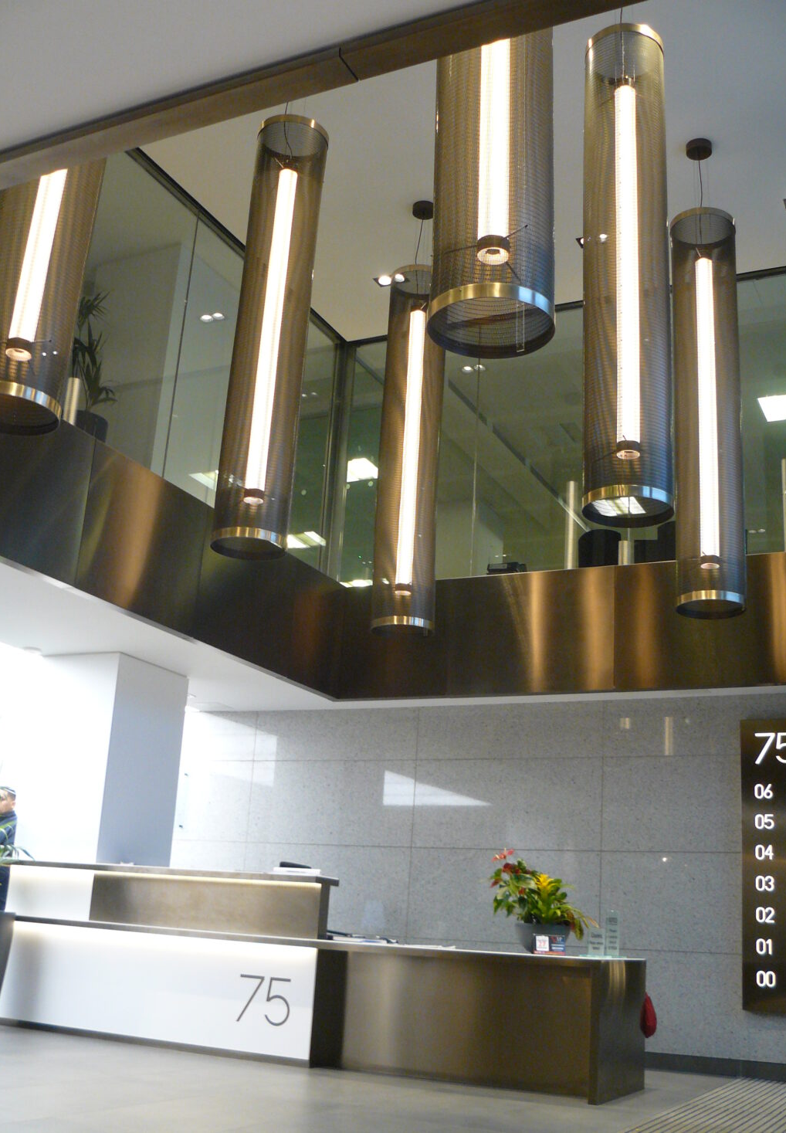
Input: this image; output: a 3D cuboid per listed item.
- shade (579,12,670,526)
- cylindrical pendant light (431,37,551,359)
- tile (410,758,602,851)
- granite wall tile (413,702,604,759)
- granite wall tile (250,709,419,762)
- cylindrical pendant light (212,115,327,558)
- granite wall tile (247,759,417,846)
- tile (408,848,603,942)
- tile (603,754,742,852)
[{"bbox_3d":[1.117,-1.440,5.644,0.406,2.577,0.406,-5,-20,26],"label":"shade"},{"bbox_3d":[0.400,-1.984,4.187,0.406,2.577,0.406,4,-18,1],"label":"cylindrical pendant light"},{"bbox_3d":[0.855,1.801,8.947,1.530,0.691,0.030,-5,-20,26],"label":"tile"},{"bbox_3d":[0.893,1.277,9.117,1.530,0.428,0.030,-5,-20,26],"label":"granite wall tile"},{"bbox_3d":[-0.473,1.401,9.781,1.530,0.428,0.030,-5,-20,26],"label":"granite wall tile"},{"bbox_3d":[-0.660,-1.301,6.473,0.406,2.577,0.406,4,-18,1],"label":"cylindrical pendant light"},{"bbox_3d":[-0.508,1.925,9.610,1.530,0.691,0.030,-5,-20,26],"label":"granite wall tile"},{"bbox_3d":[0.808,2.441,8.740,1.530,0.685,0.030,-5,-20,26],"label":"tile"},{"bbox_3d":[2.204,1.670,8.293,1.530,0.691,0.030,-5,-20,26],"label":"tile"}]

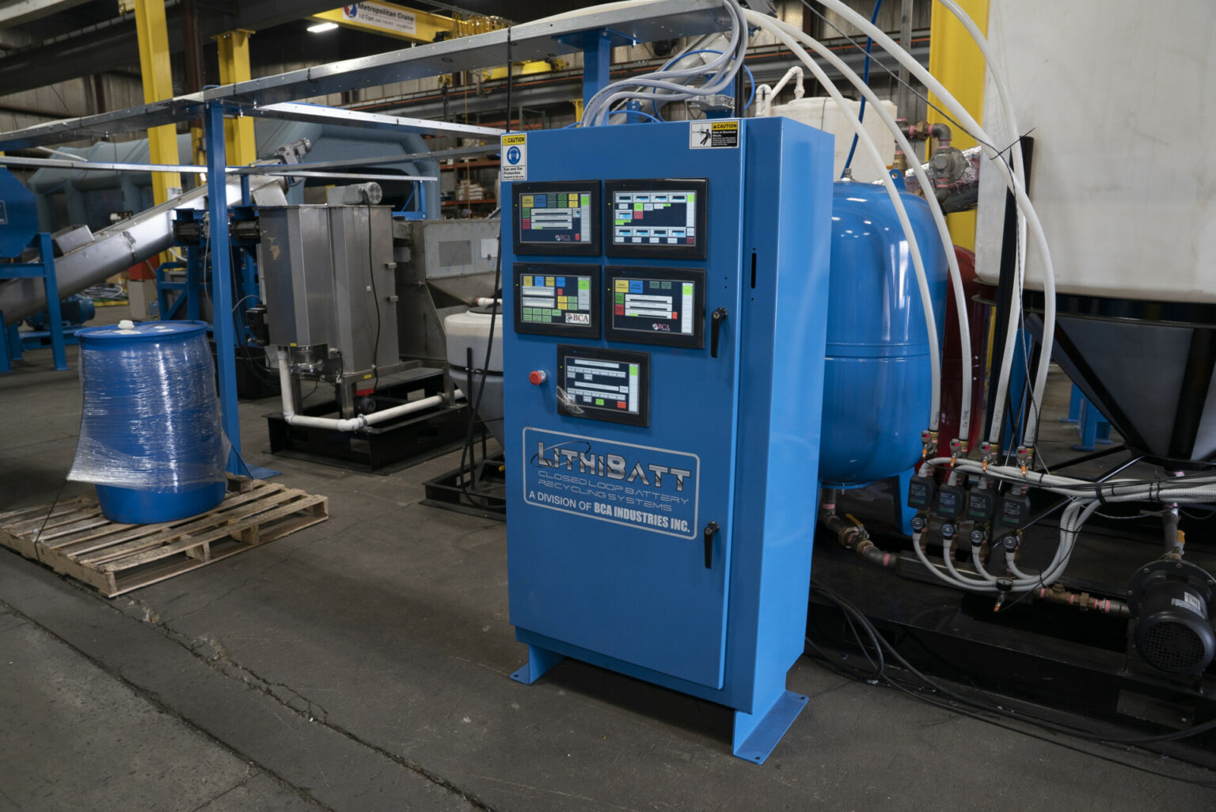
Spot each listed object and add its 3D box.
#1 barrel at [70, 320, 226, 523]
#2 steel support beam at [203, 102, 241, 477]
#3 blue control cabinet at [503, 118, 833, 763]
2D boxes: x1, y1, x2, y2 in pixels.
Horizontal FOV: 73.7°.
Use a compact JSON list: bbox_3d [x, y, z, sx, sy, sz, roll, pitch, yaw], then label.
[{"bbox_3d":[-2.213,0.055,3.950,0.605,0.885,0.605,7,14,31],"label":"barrel"},{"bbox_3d":[-2.212,-0.623,4.669,0.078,2.141,0.078,7,14,31],"label":"steel support beam"},{"bbox_3d":[0.158,0.076,2.430,0.874,1.694,0.433,7,14,31],"label":"blue control cabinet"}]

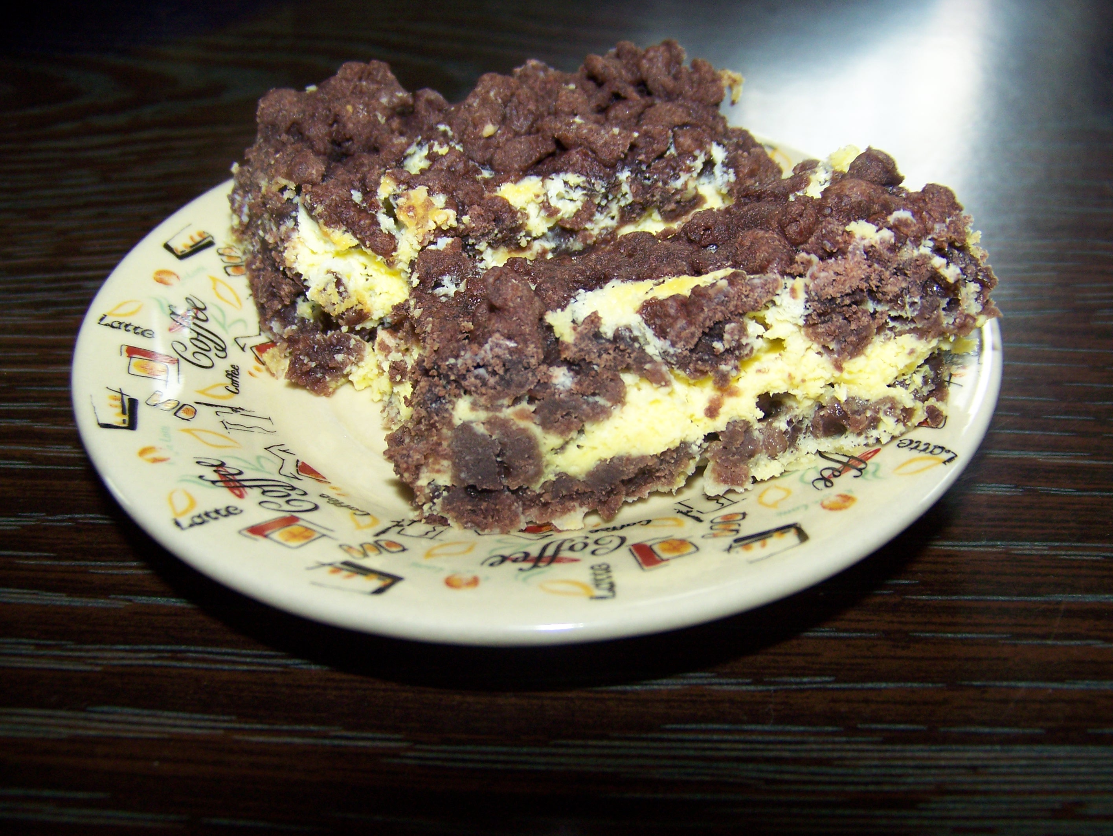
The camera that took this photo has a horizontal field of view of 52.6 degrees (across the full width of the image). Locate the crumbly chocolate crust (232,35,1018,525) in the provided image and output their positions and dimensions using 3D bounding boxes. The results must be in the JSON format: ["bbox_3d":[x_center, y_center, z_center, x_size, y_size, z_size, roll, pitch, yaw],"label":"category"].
[{"bbox_3d":[0.006,-0.029,0.201,0.122,0.047,0.086,-11,41,-12],"label":"crumbly chocolate crust"}]

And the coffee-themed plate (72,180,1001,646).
[{"bbox_3d":[-0.004,-0.014,0.213,0.162,0.022,0.162,-1,40,0],"label":"coffee-themed plate"}]

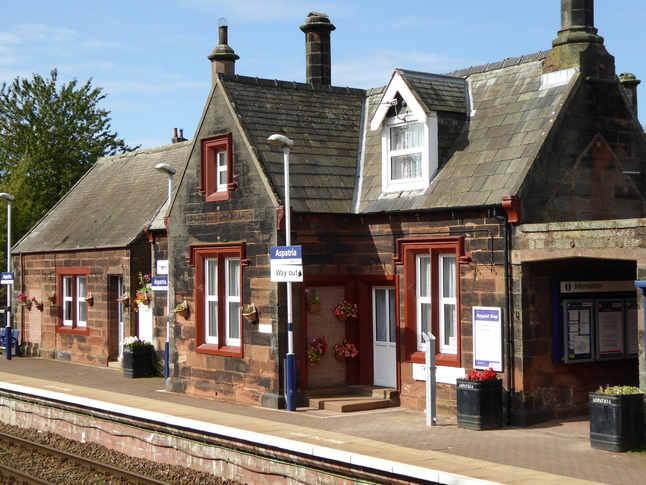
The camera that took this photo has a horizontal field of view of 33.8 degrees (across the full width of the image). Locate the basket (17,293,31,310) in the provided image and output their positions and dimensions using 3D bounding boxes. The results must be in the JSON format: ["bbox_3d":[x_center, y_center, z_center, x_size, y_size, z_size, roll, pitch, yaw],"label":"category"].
[{"bbox_3d":[-9.861,1.941,35.089,0.320,0.570,0.350,1,-2,-38],"label":"basket"}]

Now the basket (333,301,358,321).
[{"bbox_3d":[0.459,1.391,21.720,0.430,0.380,0.360,1,-2,-38],"label":"basket"}]

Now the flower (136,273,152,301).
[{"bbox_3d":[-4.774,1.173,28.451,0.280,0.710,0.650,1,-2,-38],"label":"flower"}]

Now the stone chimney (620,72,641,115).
[{"bbox_3d":[9.177,-4.464,32.096,0.820,1.400,0.820,1,-2,-38],"label":"stone chimney"}]

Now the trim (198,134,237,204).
[{"bbox_3d":[-2.231,-1.561,22.411,0.220,1.400,1.300,1,-2,-38],"label":"trim"}]

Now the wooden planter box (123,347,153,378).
[{"bbox_3d":[-4.857,3.112,27.804,0.580,0.820,0.580,1,-2,-38],"label":"wooden planter box"}]

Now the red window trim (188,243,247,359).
[{"bbox_3d":[-2.226,1.211,22.719,0.250,2.390,2.230,1,-2,-38],"label":"red window trim"}]

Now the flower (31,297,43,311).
[{"bbox_3d":[-9.244,1.987,34.331,0.270,0.400,0.300,1,-2,-38],"label":"flower"}]

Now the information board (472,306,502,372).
[{"bbox_3d":[2.920,1.697,18.755,0.060,1.105,0.695,1,-2,-38],"label":"information board"}]

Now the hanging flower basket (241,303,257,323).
[{"bbox_3d":[-1.524,1.415,21.579,0.230,0.400,0.300,1,-2,-38],"label":"hanging flower basket"}]

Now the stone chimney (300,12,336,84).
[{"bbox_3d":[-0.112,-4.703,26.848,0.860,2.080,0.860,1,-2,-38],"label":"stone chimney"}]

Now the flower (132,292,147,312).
[{"bbox_3d":[-4.883,1.598,28.390,0.300,0.500,0.400,1,-2,-38],"label":"flower"}]

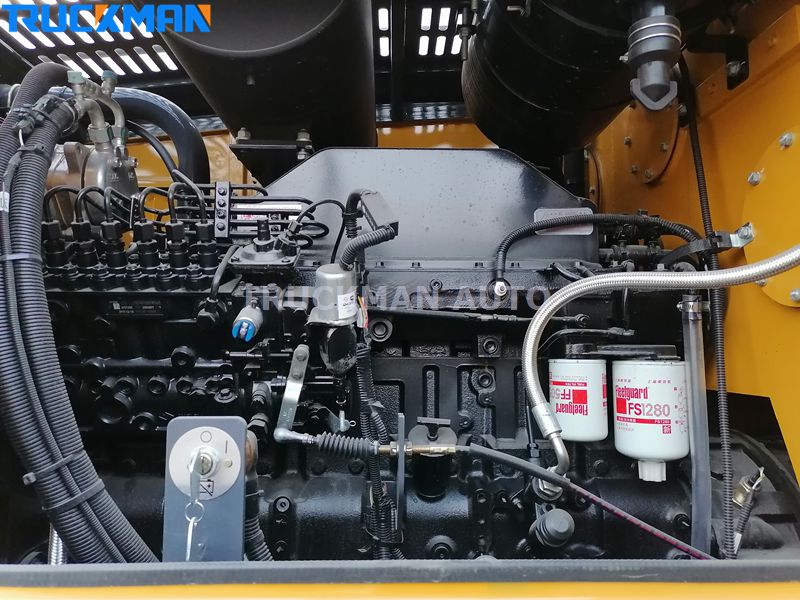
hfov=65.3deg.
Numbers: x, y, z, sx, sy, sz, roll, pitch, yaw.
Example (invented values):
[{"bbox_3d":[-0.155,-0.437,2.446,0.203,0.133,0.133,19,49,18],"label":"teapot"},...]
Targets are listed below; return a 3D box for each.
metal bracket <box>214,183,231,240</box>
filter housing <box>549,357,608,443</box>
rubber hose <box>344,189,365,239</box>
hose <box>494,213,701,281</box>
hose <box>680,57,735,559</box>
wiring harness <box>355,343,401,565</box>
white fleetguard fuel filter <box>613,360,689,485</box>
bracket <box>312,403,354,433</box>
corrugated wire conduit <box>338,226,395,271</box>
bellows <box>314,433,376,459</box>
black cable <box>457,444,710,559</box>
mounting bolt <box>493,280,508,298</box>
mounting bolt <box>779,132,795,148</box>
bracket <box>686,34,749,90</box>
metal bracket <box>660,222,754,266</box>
[{"bbox_3d":[-0.252,-0.126,0.885,0.019,0.080,0.024,0,-5,0],"label":"metal bracket"},{"bbox_3d":[0.247,0.139,0.865,0.078,0.115,0.078,0,-4,6],"label":"filter housing"},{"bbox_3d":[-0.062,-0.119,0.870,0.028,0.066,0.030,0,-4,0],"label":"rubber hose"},{"bbox_3d":[0.304,-0.082,0.960,0.300,0.100,0.060,-1,-4,11],"label":"hose"},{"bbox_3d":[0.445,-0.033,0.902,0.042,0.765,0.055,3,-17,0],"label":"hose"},{"bbox_3d":[-0.030,0.211,0.865,0.062,0.305,0.055,0,-4,0],"label":"wiring harness"},{"bbox_3d":[0.333,0.161,0.828,0.095,0.155,0.095,-3,-5,33],"label":"white fleetguard fuel filter"},{"bbox_3d":[-0.085,0.151,0.800,0.052,0.037,0.030,0,-4,0],"label":"bracket"},{"bbox_3d":[-0.043,-0.069,0.820,0.073,0.056,0.045,0,-4,0],"label":"corrugated wire conduit"},{"bbox_3d":[-0.067,0.178,0.765,0.075,0.026,0.026,10,-4,0],"label":"bellows"},{"bbox_3d":[0.206,0.224,0.690,0.268,0.122,0.060,0,-5,0],"label":"black cable"},{"bbox_3d":[0.149,-0.016,0.925,0.019,0.021,0.012,0,-5,0],"label":"mounting bolt"},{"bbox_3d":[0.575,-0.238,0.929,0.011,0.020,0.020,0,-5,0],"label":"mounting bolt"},{"bbox_3d":[0.550,-0.409,1.071,0.072,0.066,0.064,0,-5,0],"label":"bracket"},{"bbox_3d":[0.518,-0.094,1.054,0.138,0.056,0.060,0,-5,0],"label":"metal bracket"}]

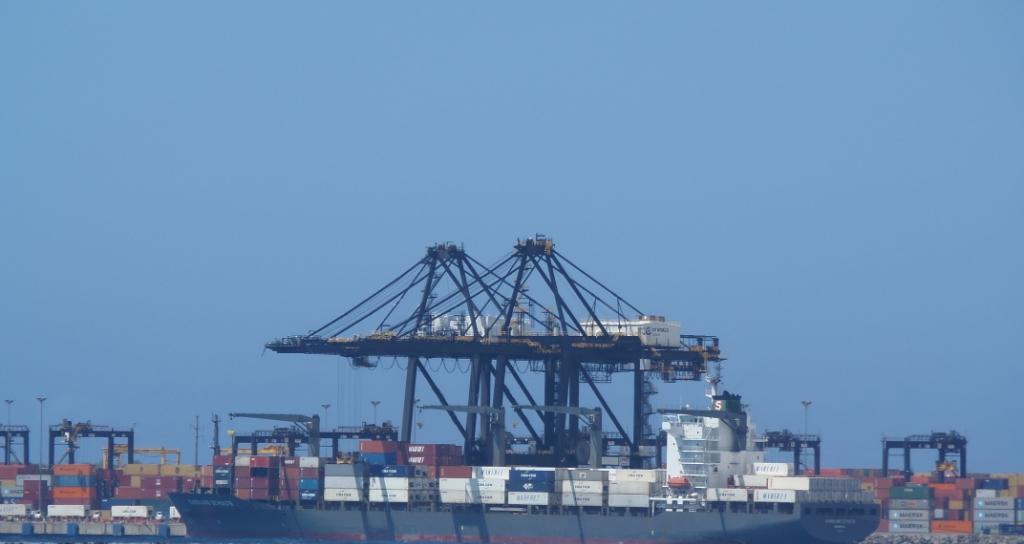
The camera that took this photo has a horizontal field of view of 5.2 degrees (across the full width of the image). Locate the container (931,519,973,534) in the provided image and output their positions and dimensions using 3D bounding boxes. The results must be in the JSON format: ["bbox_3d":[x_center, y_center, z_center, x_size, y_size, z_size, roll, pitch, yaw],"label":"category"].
[{"bbox_3d":[104.760,60.250,2687.850,12.190,2.900,2.440,0,-1,40],"label":"container"}]

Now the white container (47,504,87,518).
[{"bbox_3d":[-113.700,61.280,2916.750,12.190,2.900,2.440,0,-1,38],"label":"white container"}]

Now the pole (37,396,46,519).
[{"bbox_3d":[-120.240,47.610,2900.000,2.600,31.000,2.600,1,-1,0],"label":"pole"}]

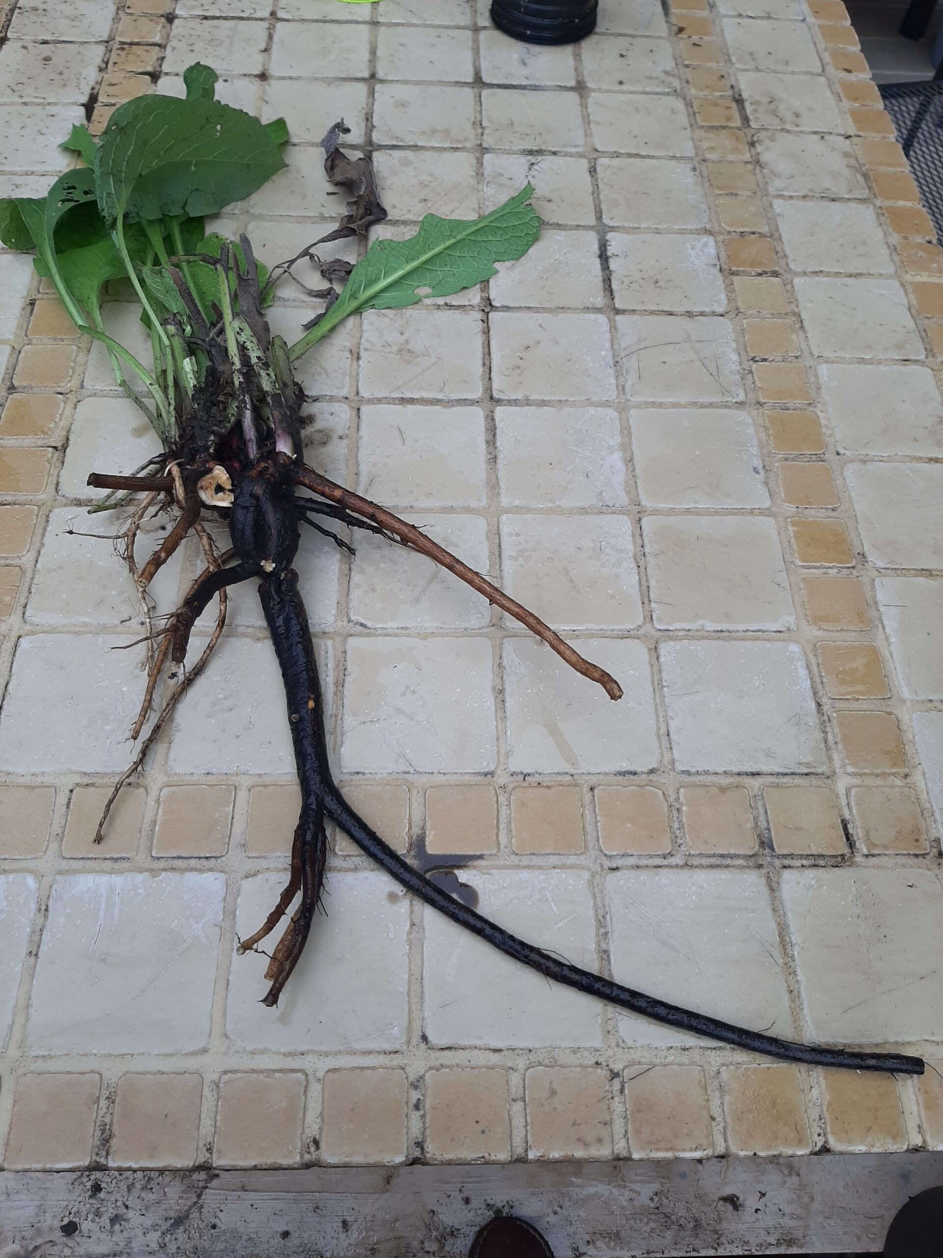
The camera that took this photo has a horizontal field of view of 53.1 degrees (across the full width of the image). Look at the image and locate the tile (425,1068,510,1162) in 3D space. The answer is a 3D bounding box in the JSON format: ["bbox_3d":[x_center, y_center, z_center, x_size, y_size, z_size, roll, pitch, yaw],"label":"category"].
[{"bbox_3d":[-0.002,0.265,0.516,0.045,0.009,0.045,0,61,-3],"label":"tile"}]

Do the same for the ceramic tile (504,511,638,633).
[{"bbox_3d":[0.071,-0.041,0.691,0.100,0.009,0.100,0,61,-3],"label":"ceramic tile"}]

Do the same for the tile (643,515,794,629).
[{"bbox_3d":[0.182,-0.041,0.705,0.102,0.010,0.099,1,61,-3],"label":"tile"}]

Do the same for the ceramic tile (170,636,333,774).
[{"bbox_3d":[-0.145,0.051,0.625,0.100,0.010,0.100,1,61,-3],"label":"ceramic tile"}]

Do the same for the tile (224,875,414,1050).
[{"bbox_3d":[-0.087,0.193,0.552,0.101,0.009,0.099,0,61,-3],"label":"tile"}]

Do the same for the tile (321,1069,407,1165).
[{"bbox_3d":[-0.058,0.264,0.512,0.046,0.010,0.046,1,61,-3],"label":"tile"}]

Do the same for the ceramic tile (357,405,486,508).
[{"bbox_3d":[-0.038,-0.134,0.745,0.099,0.010,0.100,0,61,-2],"label":"ceramic tile"}]

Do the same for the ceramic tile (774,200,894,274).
[{"bbox_3d":[0.339,-0.366,0.890,0.099,0.010,0.099,0,61,-2],"label":"ceramic tile"}]

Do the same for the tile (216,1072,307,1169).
[{"bbox_3d":[-0.115,0.269,0.518,0.047,0.010,0.046,0,61,-2],"label":"tile"}]

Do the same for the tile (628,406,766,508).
[{"bbox_3d":[0.178,-0.133,0.747,0.100,0.010,0.100,1,61,-3],"label":"tile"}]

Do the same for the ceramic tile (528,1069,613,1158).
[{"bbox_3d":[0.053,0.266,0.519,0.046,0.009,0.045,0,61,-3],"label":"ceramic tile"}]

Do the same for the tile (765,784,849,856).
[{"bbox_3d":[0.216,0.126,0.614,0.046,0.010,0.045,1,61,-3],"label":"tile"}]

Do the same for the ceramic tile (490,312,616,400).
[{"bbox_3d":[0.068,-0.226,0.792,0.100,0.010,0.100,1,61,-3],"label":"ceramic tile"}]

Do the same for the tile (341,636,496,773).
[{"bbox_3d":[-0.035,0.052,0.642,0.101,0.010,0.099,0,61,-2],"label":"tile"}]

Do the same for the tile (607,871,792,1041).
[{"bbox_3d":[0.135,0.196,0.570,0.100,0.010,0.101,0,61,-2],"label":"tile"}]

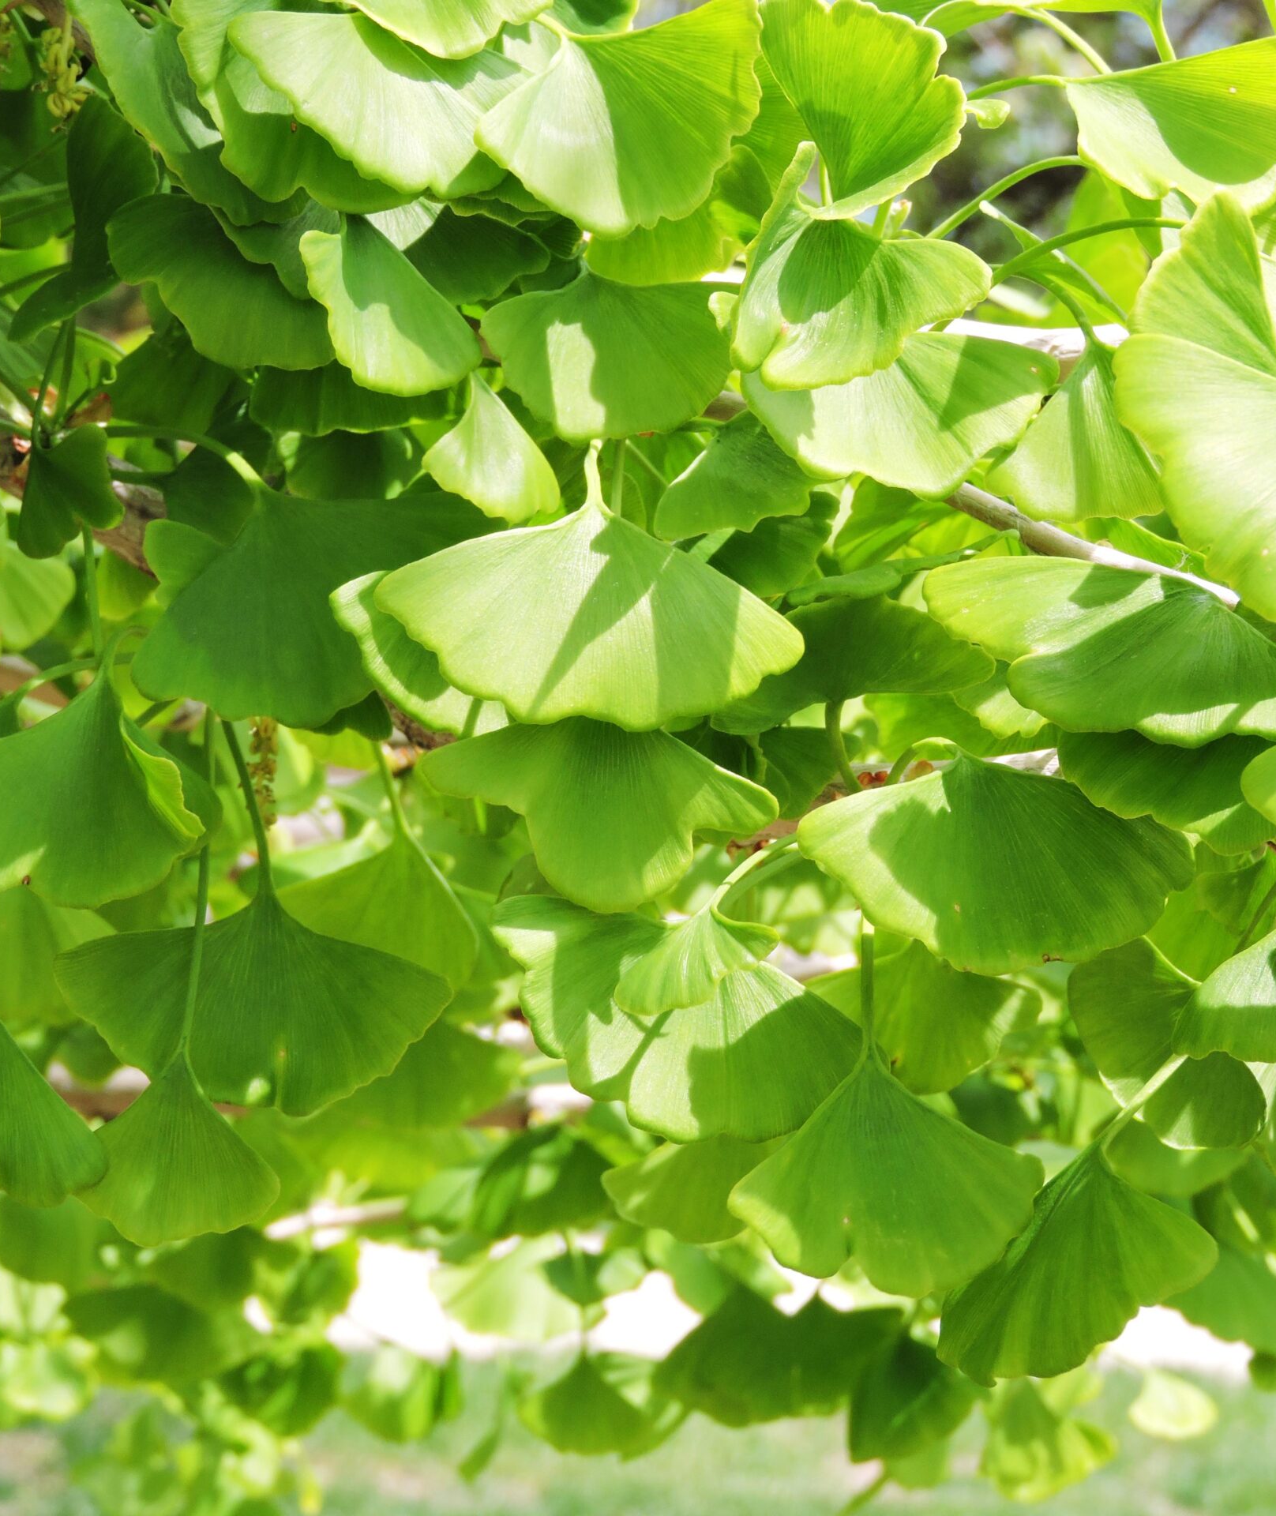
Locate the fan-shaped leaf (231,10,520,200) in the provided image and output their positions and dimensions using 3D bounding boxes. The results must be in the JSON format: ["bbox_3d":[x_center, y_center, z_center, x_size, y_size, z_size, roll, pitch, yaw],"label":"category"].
[{"bbox_3d":[-0.048,-0.120,0.750,0.056,0.018,0.031,27,48,0],"label":"fan-shaped leaf"}]

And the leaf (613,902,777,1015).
[{"bbox_3d":[0.010,0.036,0.735,0.027,0.021,0.012,13,-30,0],"label":"leaf"}]

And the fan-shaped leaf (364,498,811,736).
[{"bbox_3d":[-0.009,-0.026,0.730,0.076,0.041,0.020,1,-32,0],"label":"fan-shaped leaf"}]

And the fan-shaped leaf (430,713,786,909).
[{"bbox_3d":[-0.007,0.008,0.745,0.066,0.040,0.020,6,-25,0],"label":"fan-shaped leaf"}]

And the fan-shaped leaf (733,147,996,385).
[{"bbox_3d":[0.040,-0.087,0.730,0.045,0.038,0.030,8,-20,5],"label":"fan-shaped leaf"}]

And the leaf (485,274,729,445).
[{"bbox_3d":[-0.005,-0.074,0.755,0.045,0.030,0.016,-2,-25,0],"label":"leaf"}]

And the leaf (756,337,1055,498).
[{"bbox_3d":[0.050,-0.065,0.770,0.057,0.033,0.018,3,-38,0],"label":"leaf"}]

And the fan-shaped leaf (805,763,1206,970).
[{"bbox_3d":[0.064,0.020,0.735,0.071,0.037,0.020,5,-30,0],"label":"fan-shaped leaf"}]

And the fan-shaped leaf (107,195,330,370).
[{"bbox_3d":[-0.076,-0.090,0.781,0.054,0.034,0.017,15,-30,0],"label":"fan-shaped leaf"}]

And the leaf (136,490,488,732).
[{"bbox_3d":[-0.061,-0.028,0.770,0.068,0.043,0.020,-14,-25,0],"label":"leaf"}]

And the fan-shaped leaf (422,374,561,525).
[{"bbox_3d":[-0.027,-0.056,0.745,0.023,0.025,0.015,-12,-20,15],"label":"fan-shaped leaf"}]

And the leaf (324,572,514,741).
[{"bbox_3d":[-0.033,-0.020,0.755,0.050,0.029,0.016,12,-28,0],"label":"leaf"}]

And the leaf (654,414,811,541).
[{"bbox_3d":[0.019,-0.054,0.781,0.034,0.023,0.012,-12,-28,0],"label":"leaf"}]

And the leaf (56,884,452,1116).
[{"bbox_3d":[-0.070,0.044,0.750,0.072,0.040,0.016,0,-15,0],"label":"leaf"}]

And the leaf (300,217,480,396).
[{"bbox_3d":[-0.045,-0.082,0.745,0.037,0.027,0.020,25,-25,10],"label":"leaf"}]

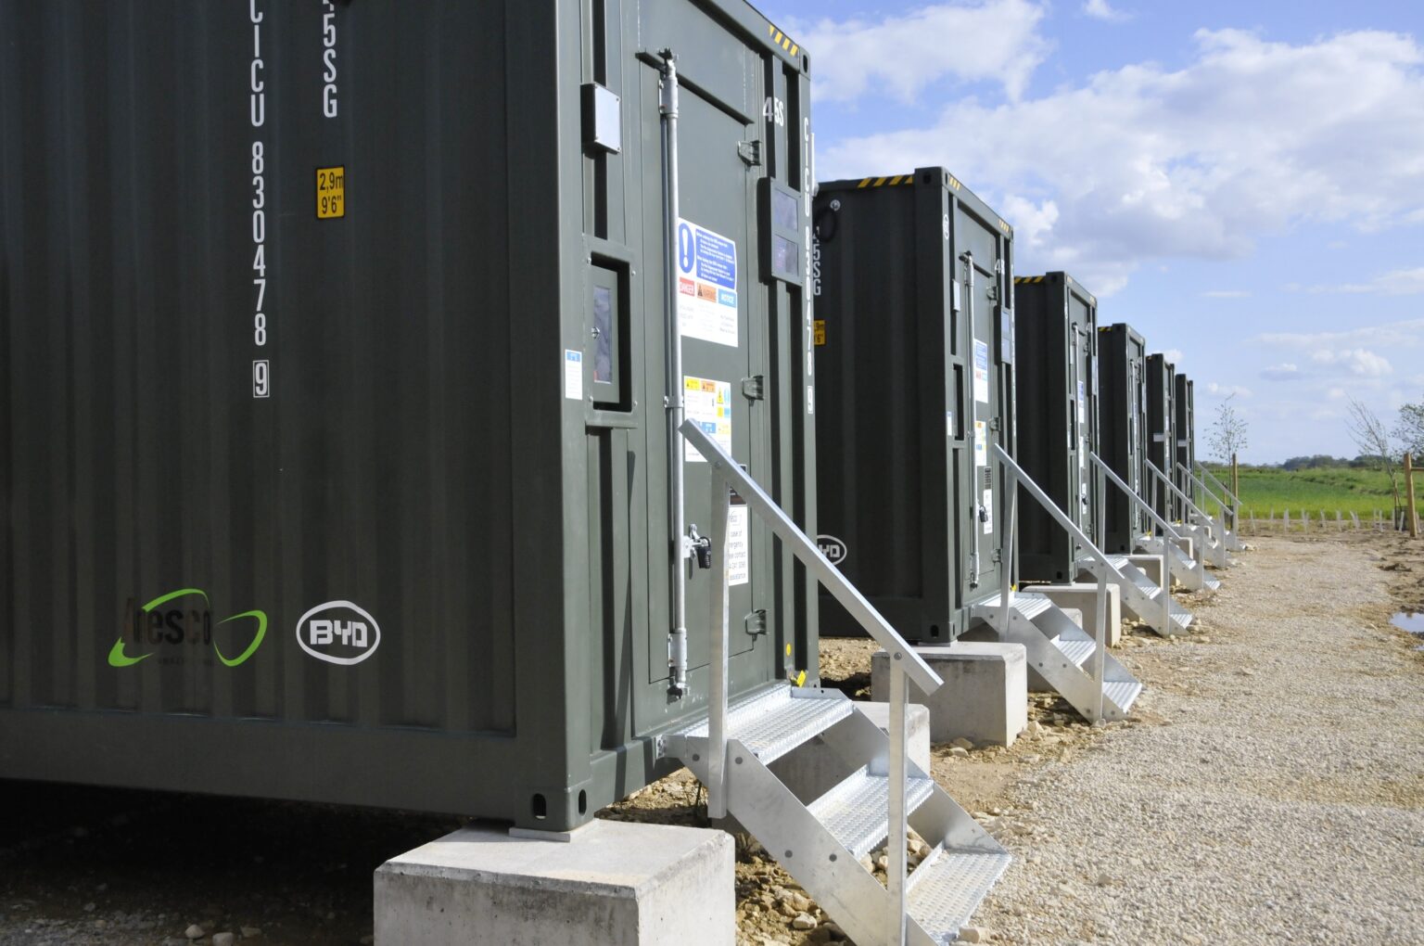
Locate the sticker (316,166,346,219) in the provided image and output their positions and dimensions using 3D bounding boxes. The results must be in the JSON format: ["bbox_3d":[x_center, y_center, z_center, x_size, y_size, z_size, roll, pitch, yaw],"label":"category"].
[{"bbox_3d":[-1.193,-0.876,4.566,0.105,0.155,0.010,-1,0,22],"label":"sticker"}]

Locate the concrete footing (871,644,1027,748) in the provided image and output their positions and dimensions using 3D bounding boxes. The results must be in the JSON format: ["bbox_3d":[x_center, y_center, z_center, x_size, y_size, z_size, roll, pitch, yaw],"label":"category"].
[{"bbox_3d":[1.437,1.317,8.809,0.800,0.505,0.700,-1,0,22],"label":"concrete footing"}]

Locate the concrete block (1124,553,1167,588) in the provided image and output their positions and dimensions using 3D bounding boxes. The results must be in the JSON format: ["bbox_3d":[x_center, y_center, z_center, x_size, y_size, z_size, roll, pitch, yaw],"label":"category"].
[{"bbox_3d":[5.232,1.304,18.247,0.790,0.527,0.600,-1,0,22],"label":"concrete block"}]

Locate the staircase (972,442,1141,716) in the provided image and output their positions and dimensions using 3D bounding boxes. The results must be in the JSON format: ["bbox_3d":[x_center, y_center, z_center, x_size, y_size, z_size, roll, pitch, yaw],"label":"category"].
[{"bbox_3d":[2.317,0.692,9.739,1.000,1.755,1.120,-1,0,22],"label":"staircase"}]

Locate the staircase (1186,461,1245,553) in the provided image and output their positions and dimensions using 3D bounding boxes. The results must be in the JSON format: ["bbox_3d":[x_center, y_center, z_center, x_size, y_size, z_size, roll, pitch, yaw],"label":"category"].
[{"bbox_3d":[9.827,0.649,28.428,1.000,1.755,1.120,-1,0,22],"label":"staircase"}]

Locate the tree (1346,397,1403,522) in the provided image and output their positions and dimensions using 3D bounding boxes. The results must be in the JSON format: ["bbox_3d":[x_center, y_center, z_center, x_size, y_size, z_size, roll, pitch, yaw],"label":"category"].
[{"bbox_3d":[16.915,-0.284,37.321,1.420,3.380,1.278,-1,0,24],"label":"tree"}]

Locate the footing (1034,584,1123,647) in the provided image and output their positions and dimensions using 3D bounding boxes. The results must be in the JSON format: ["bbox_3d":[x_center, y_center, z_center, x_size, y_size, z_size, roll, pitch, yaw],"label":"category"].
[{"bbox_3d":[3.321,1.313,13.501,0.800,0.510,0.700,-1,0,22],"label":"footing"}]

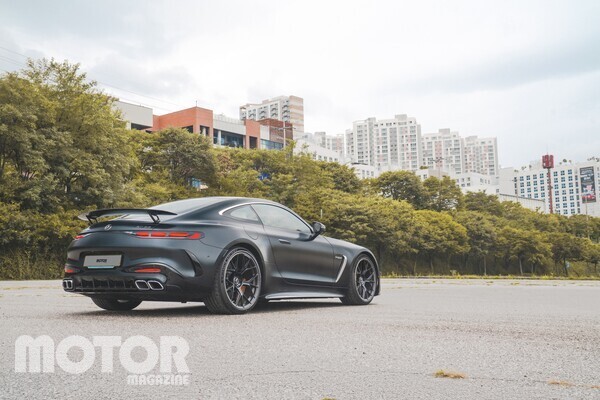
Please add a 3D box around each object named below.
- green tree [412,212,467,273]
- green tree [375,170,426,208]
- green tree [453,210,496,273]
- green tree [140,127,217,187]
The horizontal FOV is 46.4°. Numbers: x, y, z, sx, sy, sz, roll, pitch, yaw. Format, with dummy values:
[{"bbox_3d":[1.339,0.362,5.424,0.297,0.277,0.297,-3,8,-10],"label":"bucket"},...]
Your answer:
[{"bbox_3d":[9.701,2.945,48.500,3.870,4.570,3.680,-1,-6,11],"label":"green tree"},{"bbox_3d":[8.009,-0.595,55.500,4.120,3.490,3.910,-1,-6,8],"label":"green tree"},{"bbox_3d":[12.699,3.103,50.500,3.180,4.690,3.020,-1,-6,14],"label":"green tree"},{"bbox_3d":[-7.607,-2.546,44.000,4.740,4.150,4.510,1,-6,-10],"label":"green tree"}]

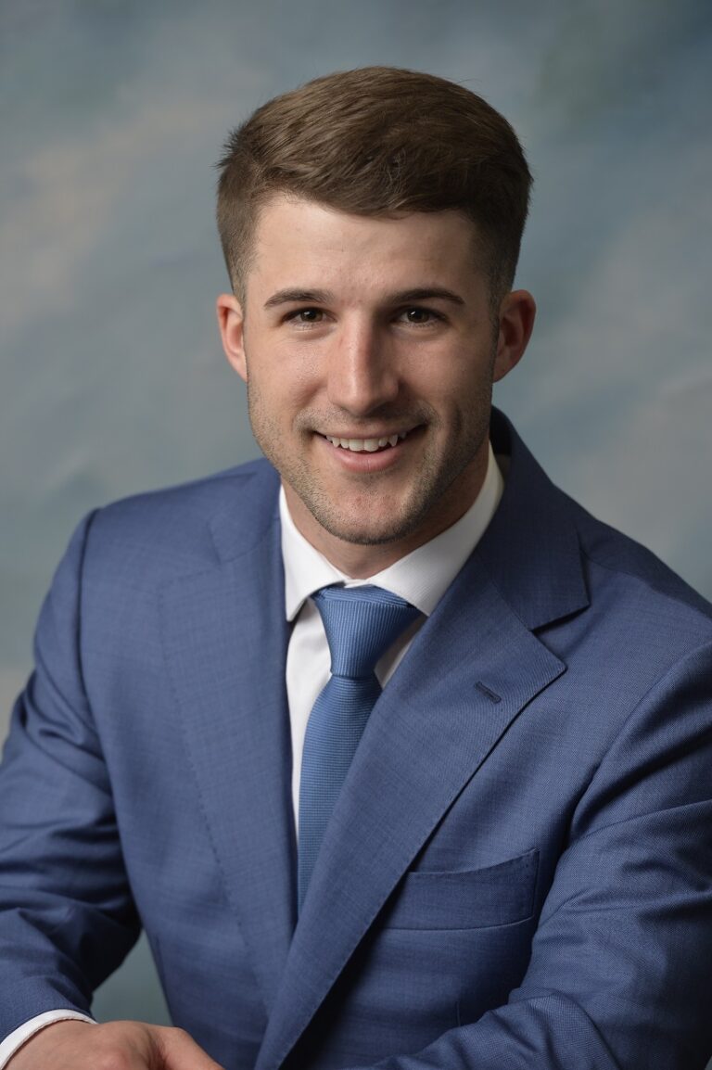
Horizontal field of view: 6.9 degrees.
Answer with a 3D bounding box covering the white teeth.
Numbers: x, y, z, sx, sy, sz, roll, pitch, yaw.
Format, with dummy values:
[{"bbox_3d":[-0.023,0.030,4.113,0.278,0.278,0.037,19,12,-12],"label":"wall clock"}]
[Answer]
[{"bbox_3d":[0.006,-0.055,3.440,0.050,0.013,0.019,-1,6,4],"label":"white teeth"}]

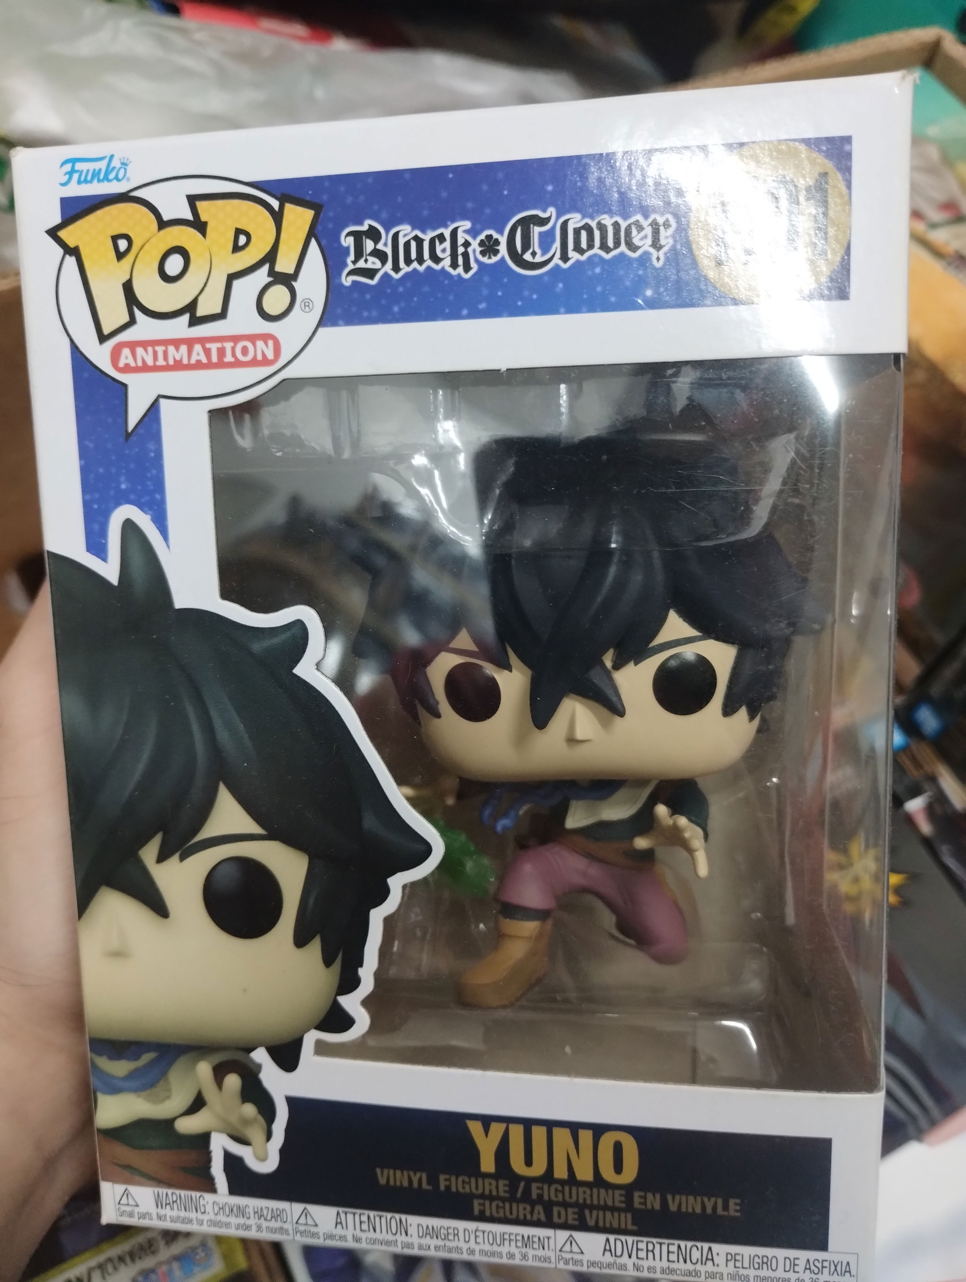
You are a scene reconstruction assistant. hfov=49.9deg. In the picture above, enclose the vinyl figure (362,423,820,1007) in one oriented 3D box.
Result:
[{"bbox_3d":[0.016,0.014,0.181,0.083,0.100,0.068,0,8,10],"label":"vinyl figure"}]

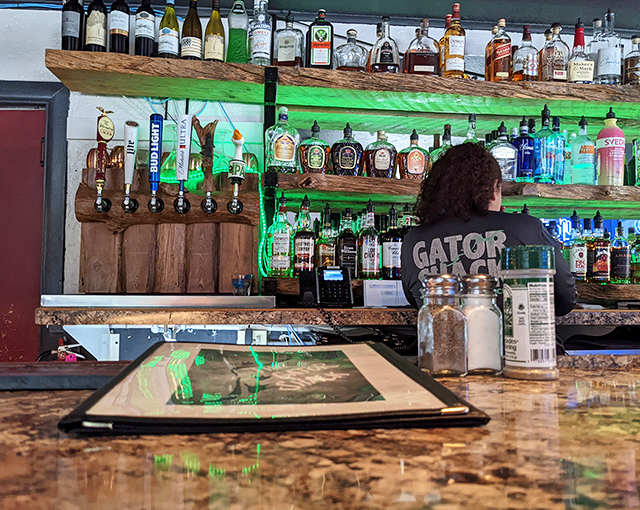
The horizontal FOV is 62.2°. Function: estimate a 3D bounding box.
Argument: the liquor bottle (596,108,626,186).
[{"bbox_3d":[1.259,-0.461,2.293,0.108,0.350,0.108,1,-2,-12],"label":"liquor bottle"}]

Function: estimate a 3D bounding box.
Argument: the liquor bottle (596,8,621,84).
[{"bbox_3d":[1.259,-0.894,2.302,0.088,0.357,0.088,0,-2,22],"label":"liquor bottle"}]

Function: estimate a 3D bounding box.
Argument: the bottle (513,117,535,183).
[{"bbox_3d":[0.883,-0.450,2.288,0.077,0.302,0.077,1,-2,-7],"label":"bottle"}]

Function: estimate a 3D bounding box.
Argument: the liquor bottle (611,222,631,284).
[{"bbox_3d":[1.287,-0.011,2.268,0.074,0.265,0.074,1,-2,-5],"label":"liquor bottle"}]

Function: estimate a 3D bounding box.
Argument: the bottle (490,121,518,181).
[{"bbox_3d":[0.791,-0.436,2.276,0.112,0.271,0.085,1,-2,-7],"label":"bottle"}]

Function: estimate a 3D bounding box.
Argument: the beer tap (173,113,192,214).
[{"bbox_3d":[-0.521,-0.347,2.034,0.060,0.380,0.120,1,-2,-7],"label":"beer tap"}]

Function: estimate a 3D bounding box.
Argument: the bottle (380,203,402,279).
[{"bbox_3d":[0.308,-0.056,2.222,0.092,0.316,0.090,1,-1,-5],"label":"bottle"}]

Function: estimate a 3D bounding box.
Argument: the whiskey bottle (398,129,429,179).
[{"bbox_3d":[0.393,-0.418,2.223,0.123,0.218,0.075,1,-2,-7],"label":"whiskey bottle"}]

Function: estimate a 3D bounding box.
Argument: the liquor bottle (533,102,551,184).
[{"bbox_3d":[0.984,-0.479,2.311,0.088,0.356,0.075,1,-1,-6],"label":"liquor bottle"}]

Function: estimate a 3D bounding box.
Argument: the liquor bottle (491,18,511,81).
[{"bbox_3d":[0.784,-0.878,2.287,0.075,0.287,0.075,1,-2,7],"label":"liquor bottle"}]

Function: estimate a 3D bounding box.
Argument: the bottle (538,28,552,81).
[{"bbox_3d":[1.036,-0.874,2.390,0.106,0.288,0.075,1,-2,-7],"label":"bottle"}]

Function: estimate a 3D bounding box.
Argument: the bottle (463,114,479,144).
[{"bbox_3d":[0.657,-0.463,2.290,0.088,0.295,0.085,1,-4,-7],"label":"bottle"}]

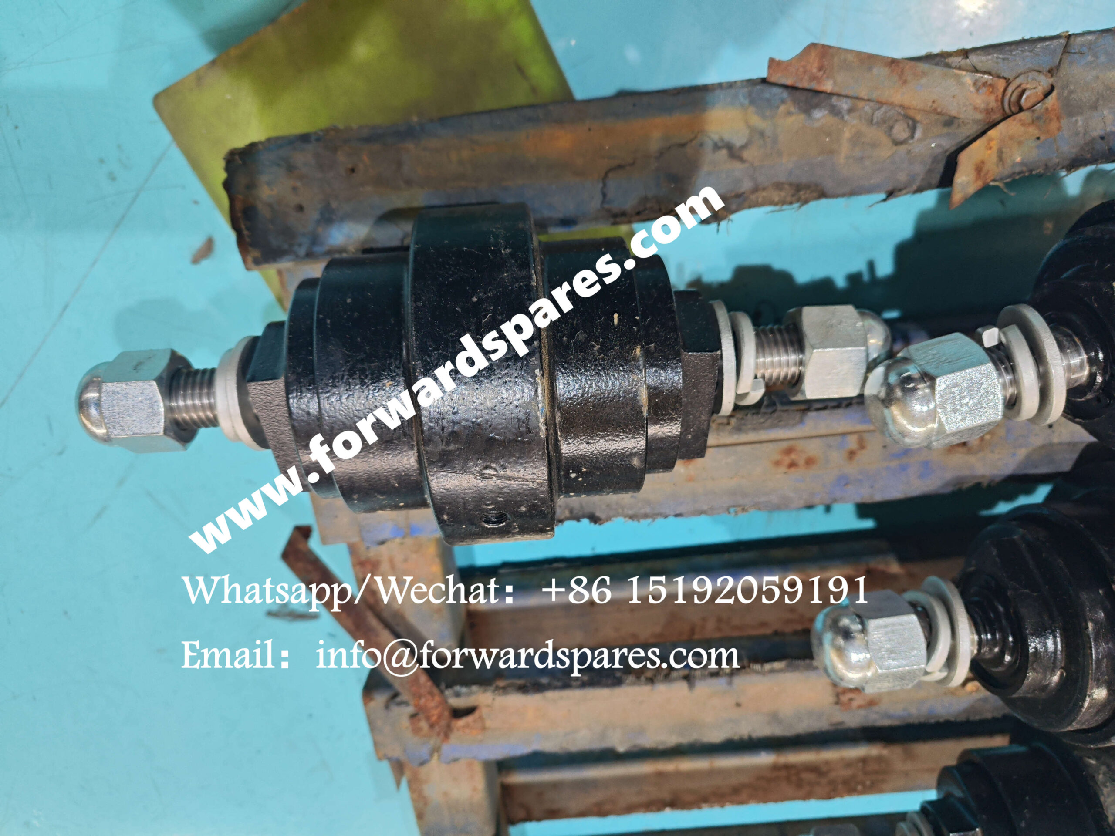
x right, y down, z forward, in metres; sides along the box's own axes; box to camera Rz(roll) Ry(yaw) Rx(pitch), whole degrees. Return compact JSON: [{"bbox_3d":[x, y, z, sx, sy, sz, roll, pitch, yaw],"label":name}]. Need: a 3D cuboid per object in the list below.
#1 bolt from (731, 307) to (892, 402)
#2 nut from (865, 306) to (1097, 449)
[{"bbox_3d":[0.103,-0.026,0.312,0.062,0.042,0.038,-4,90,2],"label":"bolt"},{"bbox_3d":[0.160,-0.015,0.300,0.080,0.046,0.046,-15,90,0],"label":"nut"}]

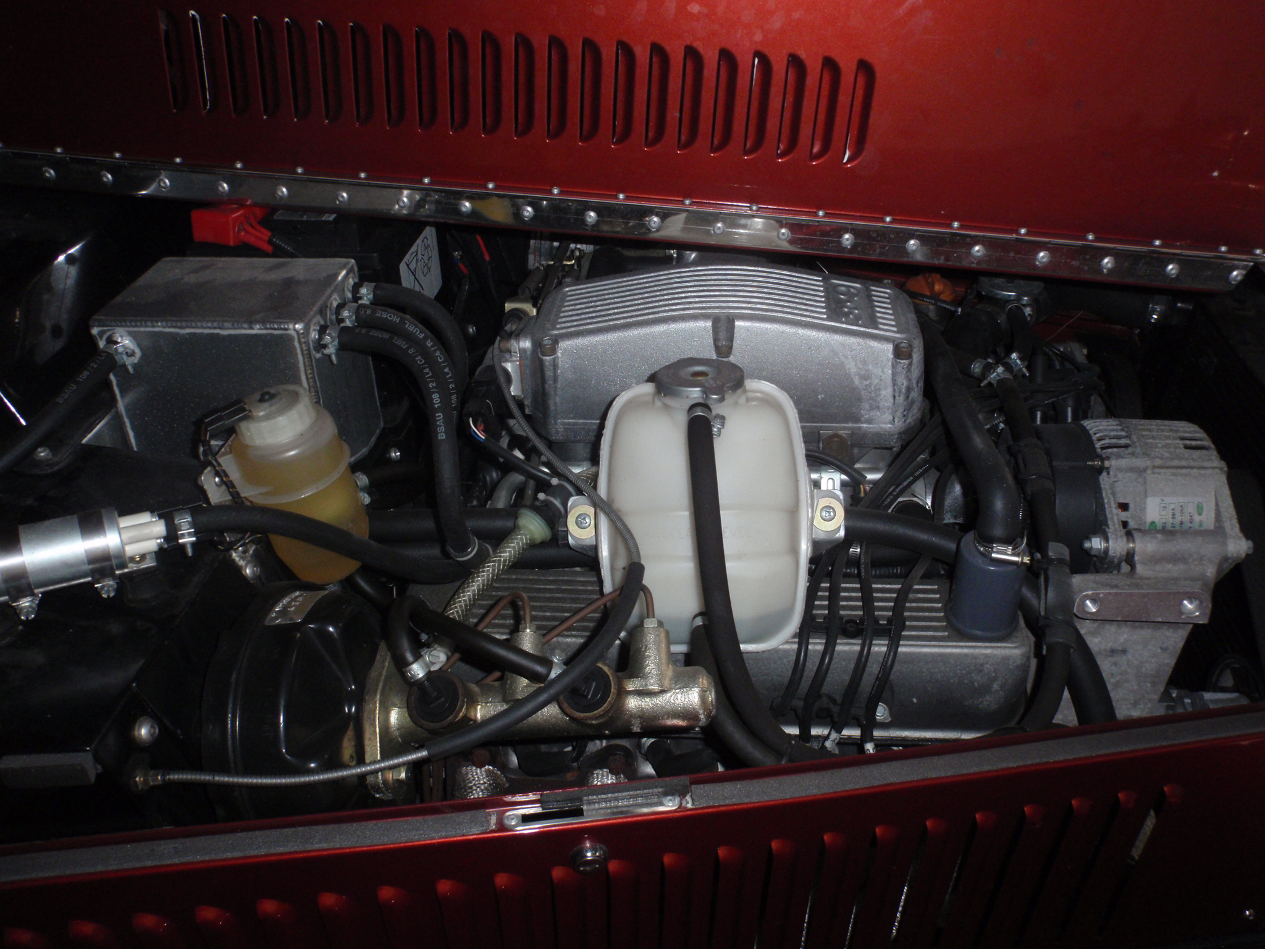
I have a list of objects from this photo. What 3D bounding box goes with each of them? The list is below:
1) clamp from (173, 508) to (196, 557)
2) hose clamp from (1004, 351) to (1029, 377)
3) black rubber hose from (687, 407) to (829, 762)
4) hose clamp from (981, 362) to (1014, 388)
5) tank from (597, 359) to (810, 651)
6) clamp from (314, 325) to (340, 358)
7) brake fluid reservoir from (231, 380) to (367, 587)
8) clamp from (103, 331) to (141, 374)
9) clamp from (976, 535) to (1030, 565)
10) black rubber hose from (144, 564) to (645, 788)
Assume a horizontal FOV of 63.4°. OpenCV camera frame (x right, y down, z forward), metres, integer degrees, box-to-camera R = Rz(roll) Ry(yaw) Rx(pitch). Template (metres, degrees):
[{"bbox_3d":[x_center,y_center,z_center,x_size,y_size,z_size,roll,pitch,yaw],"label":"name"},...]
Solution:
[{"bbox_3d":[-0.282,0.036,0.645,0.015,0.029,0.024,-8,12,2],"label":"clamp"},{"bbox_3d":[0.323,-0.093,0.860,0.013,0.024,0.023,-30,9,4],"label":"hose clamp"},{"bbox_3d":[0.076,0.068,0.640,0.090,0.222,0.045,0,10,0],"label":"black rubber hose"},{"bbox_3d":[0.307,-0.084,0.860,0.027,0.013,0.023,-43,6,6],"label":"hose clamp"},{"bbox_3d":[0.047,0.029,0.698,0.150,0.207,0.095,0,19,3],"label":"tank"},{"bbox_3d":[-0.221,-0.096,0.745,0.014,0.025,0.023,-6,18,5],"label":"clamp"},{"bbox_3d":[-0.228,0.006,0.700,0.081,0.145,0.081,0,34,6],"label":"brake fluid reservoir"},{"bbox_3d":[-0.357,-0.085,0.715,0.018,0.028,0.024,-17,7,37],"label":"clamp"},{"bbox_3d":[0.260,0.049,0.720,0.038,0.014,0.038,2,34,5],"label":"clamp"},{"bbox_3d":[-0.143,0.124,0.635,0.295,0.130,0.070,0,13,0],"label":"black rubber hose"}]

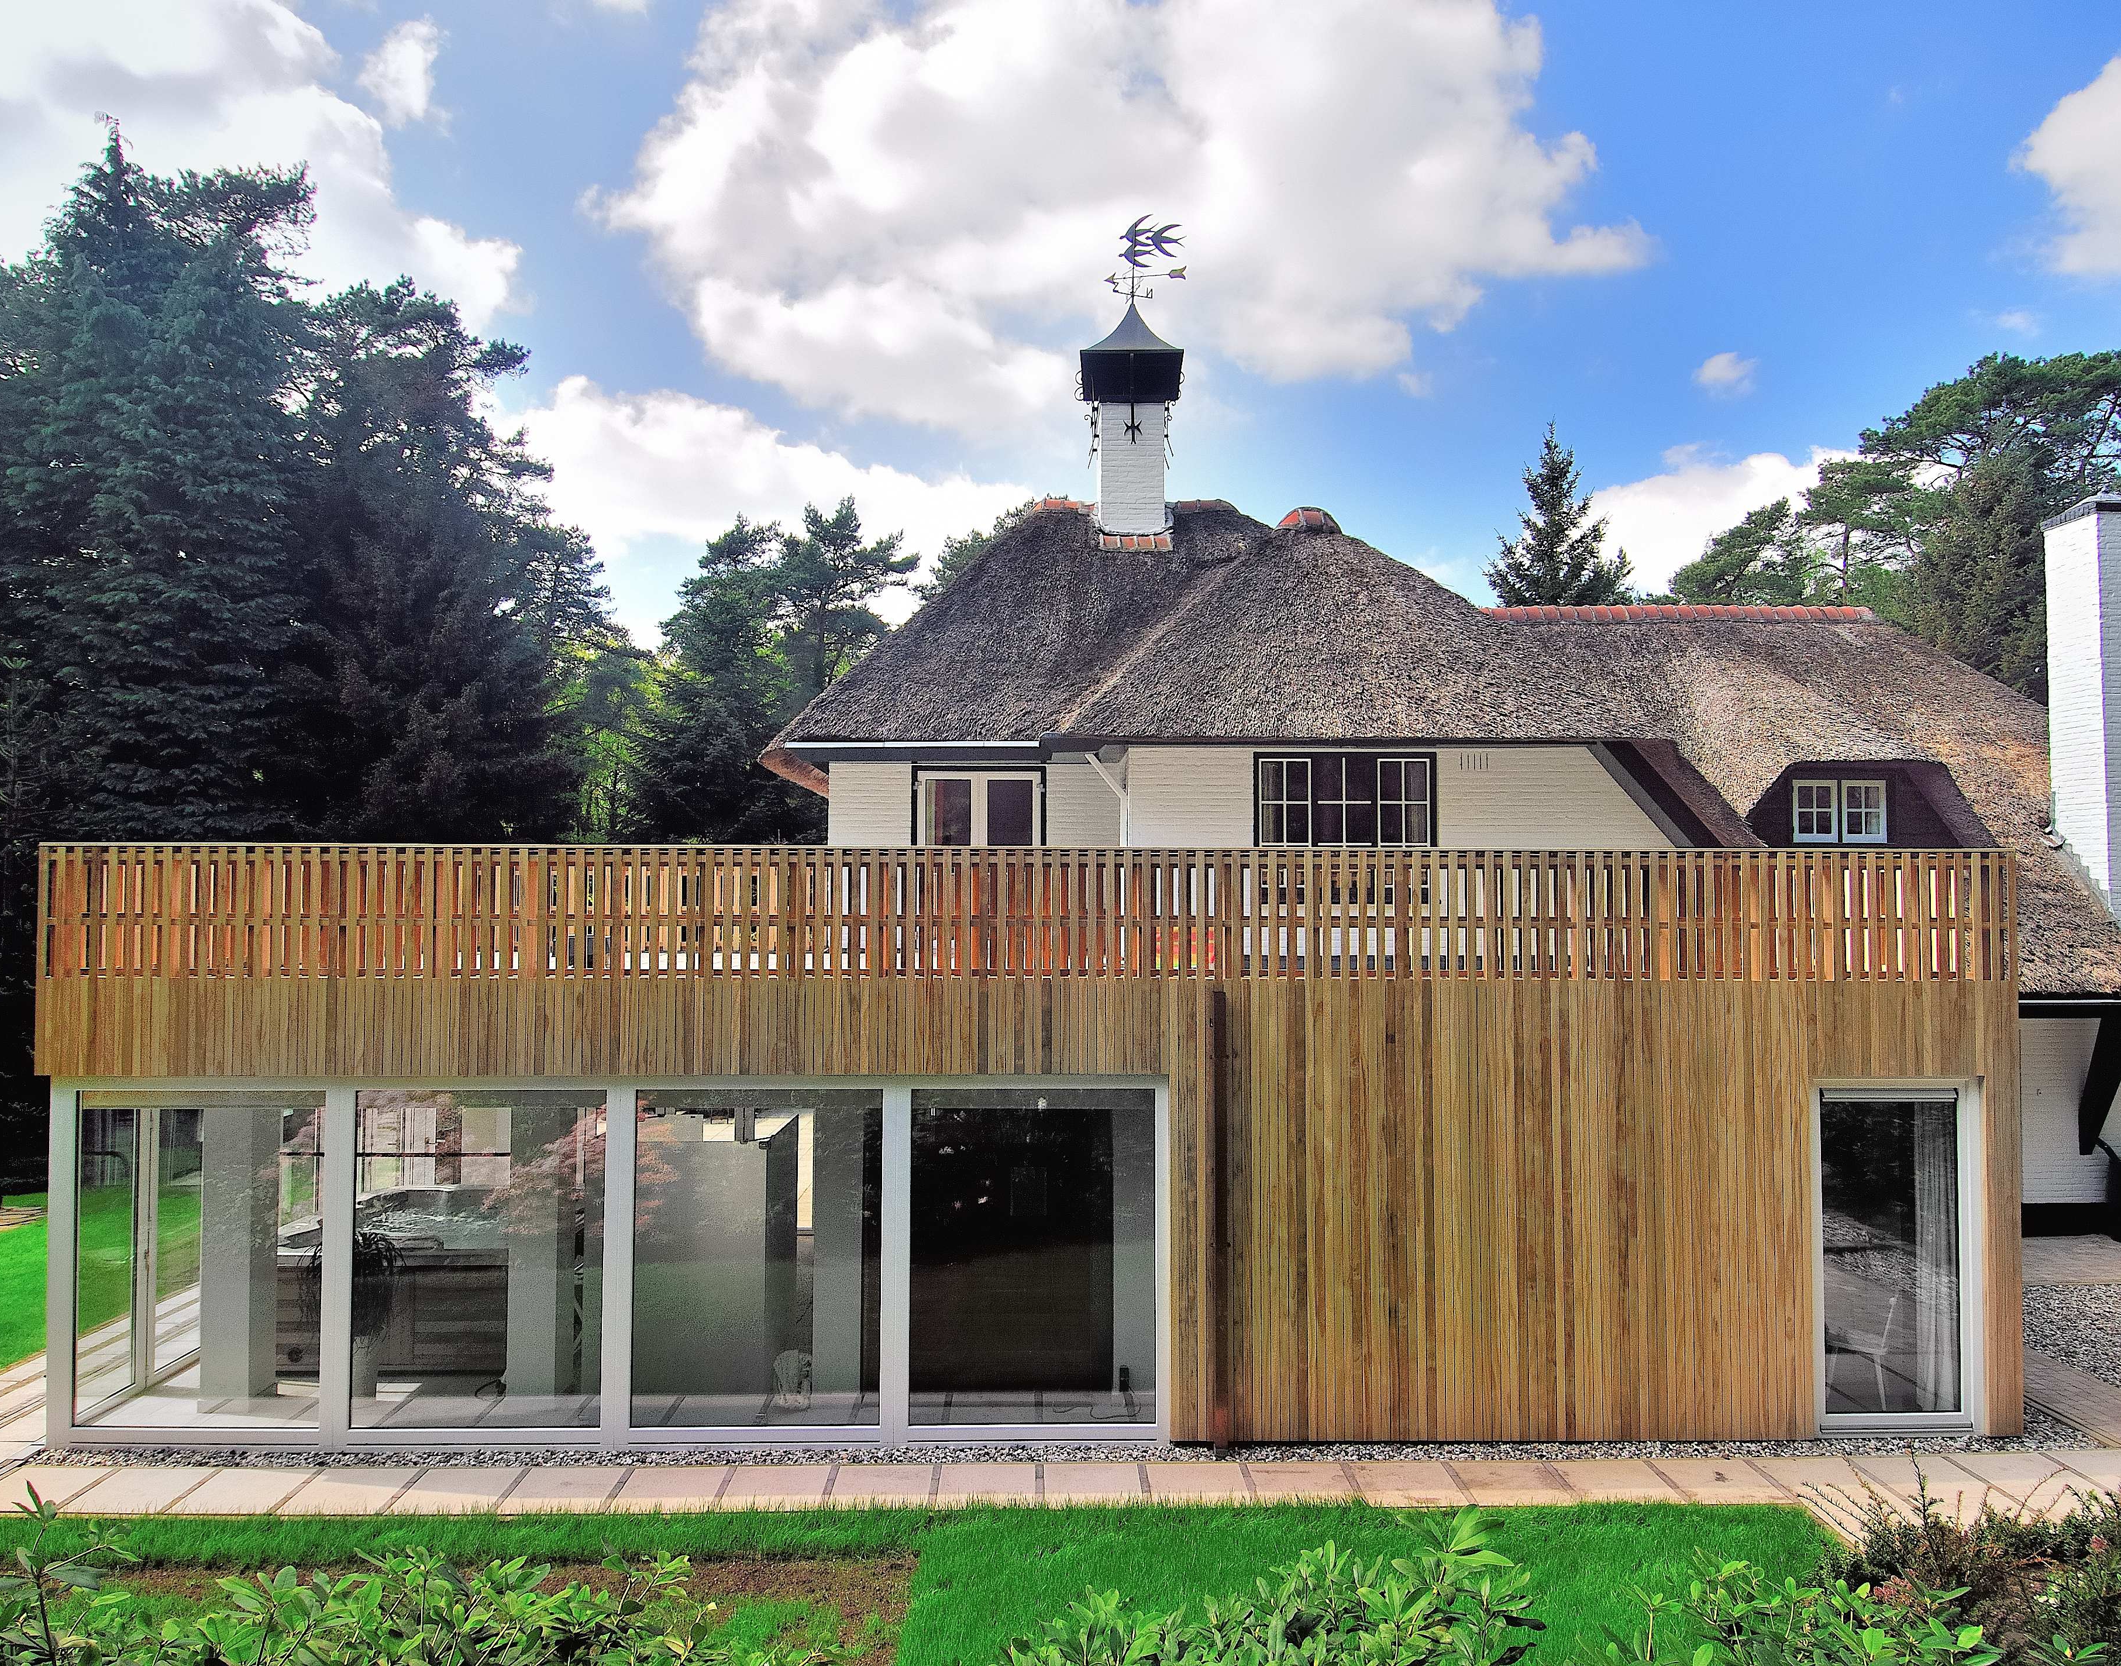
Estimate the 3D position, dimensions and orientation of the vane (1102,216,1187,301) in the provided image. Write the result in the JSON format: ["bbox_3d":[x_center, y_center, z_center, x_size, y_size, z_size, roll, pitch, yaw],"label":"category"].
[{"bbox_3d":[1.085,-7.307,15.940,1.027,1.140,0.450,0,-2,7],"label":"vane"}]

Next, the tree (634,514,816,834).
[{"bbox_3d":[-7.751,-1.299,28.909,4.228,12.025,4.228,0,-2,-1],"label":"tree"}]

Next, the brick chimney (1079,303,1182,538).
[{"bbox_3d":[0.864,-5.043,15.810,1.270,3.021,1.200,0,-2,-1],"label":"brick chimney"}]

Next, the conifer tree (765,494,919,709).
[{"bbox_3d":[-5.545,-1.911,31.975,3.836,13.462,3.836,0,-2,-1],"label":"conifer tree"}]

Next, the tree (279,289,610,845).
[{"bbox_3d":[-11.286,-2.859,22.884,6.081,14.728,6.081,0,-2,-1],"label":"tree"}]

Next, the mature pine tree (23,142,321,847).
[{"bbox_3d":[-15.171,-3.821,21.337,4.947,16.530,4.947,0,-2,-1],"label":"mature pine tree"}]

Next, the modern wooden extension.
[{"bbox_3d":[-0.174,2.152,10.938,13.284,3.979,5.100,0,-2,-1],"label":"modern wooden extension"}]

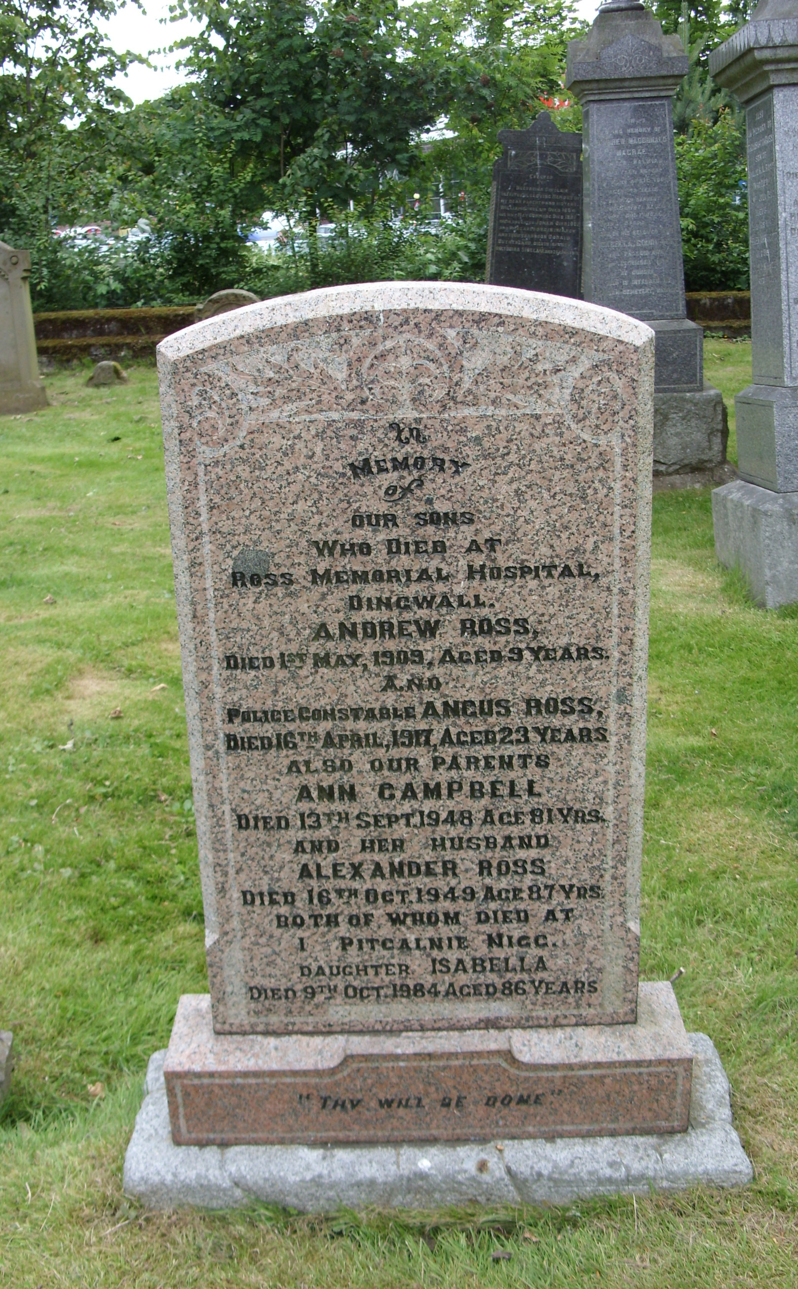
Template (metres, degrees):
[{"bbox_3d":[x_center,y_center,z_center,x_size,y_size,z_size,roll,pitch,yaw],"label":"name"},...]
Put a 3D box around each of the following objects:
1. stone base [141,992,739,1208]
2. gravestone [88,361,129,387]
[{"bbox_3d":[0.055,0.717,2.339,0.991,0.248,0.328,-2,19,1],"label":"stone base"},{"bbox_3d":[-2.386,-2.217,11.600,0.300,0.215,0.140,3,19,15],"label":"gravestone"}]

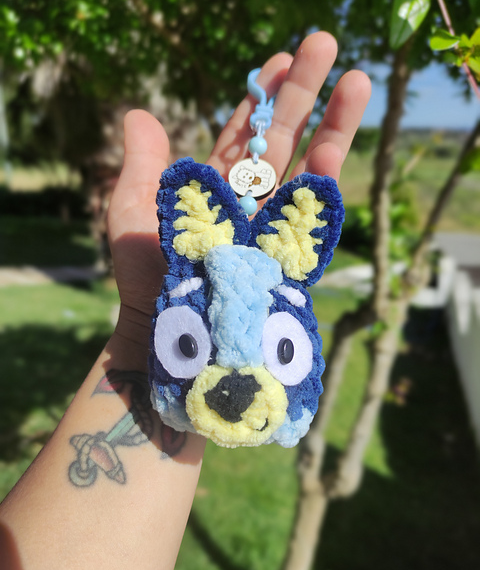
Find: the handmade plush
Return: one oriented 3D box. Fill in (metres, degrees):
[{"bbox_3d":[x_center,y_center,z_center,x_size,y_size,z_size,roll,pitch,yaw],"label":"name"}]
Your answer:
[{"bbox_3d":[0.004,0.004,0.198,0.080,0.117,0.045,3,-7,2],"label":"handmade plush"}]

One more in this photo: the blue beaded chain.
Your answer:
[{"bbox_3d":[0.006,-0.066,0.215,0.019,0.076,0.013,6,-19,2],"label":"blue beaded chain"}]

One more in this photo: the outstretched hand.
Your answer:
[{"bbox_3d":[-0.006,-0.046,0.224,0.110,0.166,0.060,21,-12,2],"label":"outstretched hand"}]

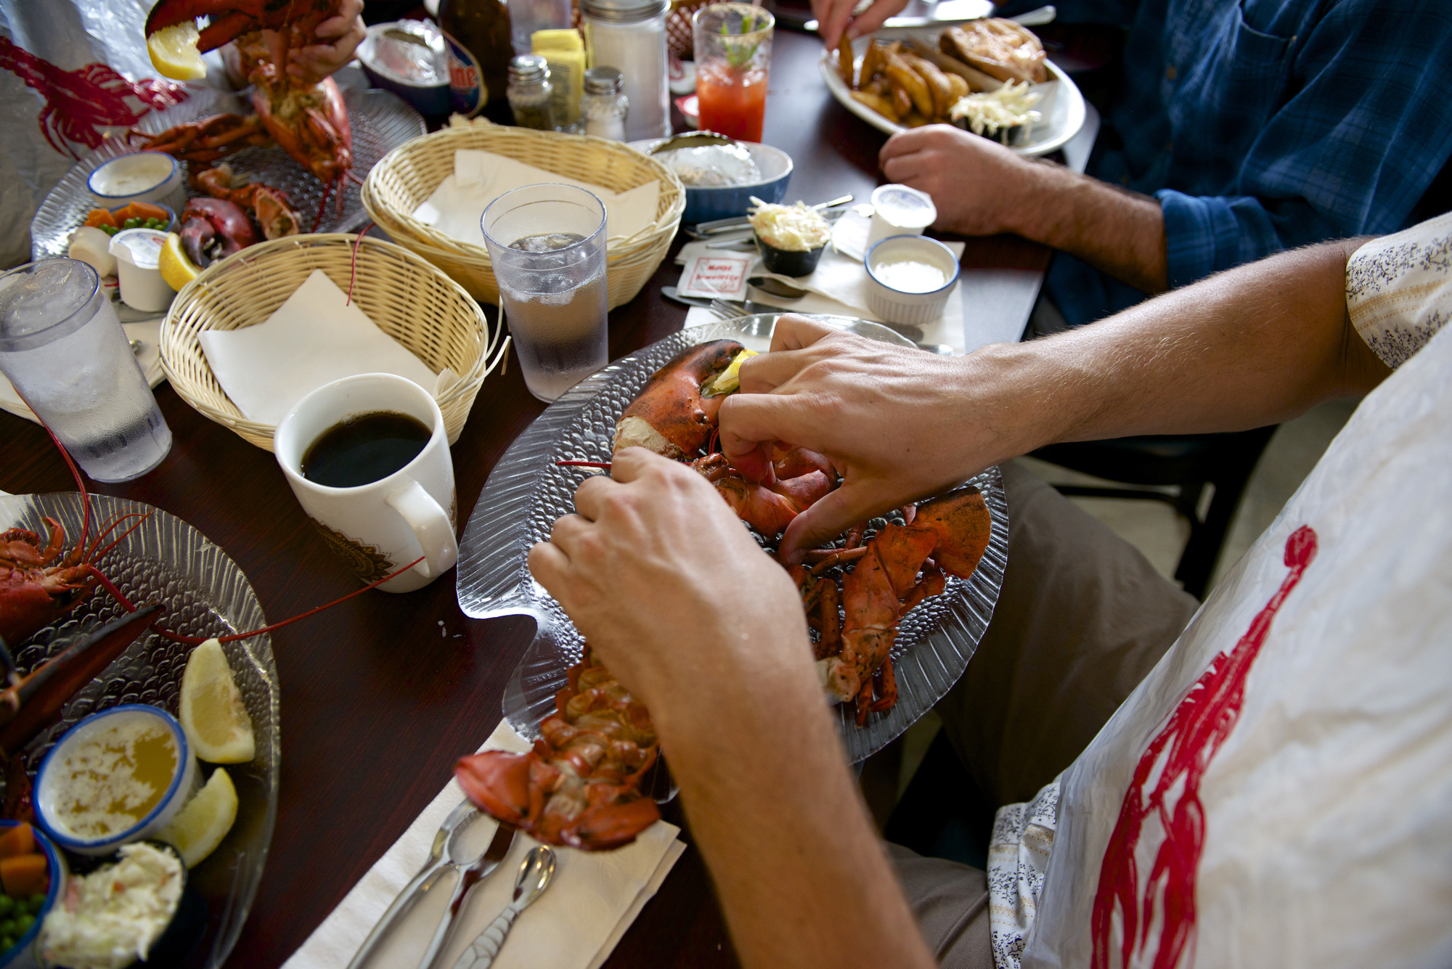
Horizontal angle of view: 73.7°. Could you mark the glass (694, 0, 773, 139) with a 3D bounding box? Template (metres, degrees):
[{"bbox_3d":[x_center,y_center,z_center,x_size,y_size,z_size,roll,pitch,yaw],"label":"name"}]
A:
[{"bbox_3d":[0.006,-0.339,0.841,0.068,0.128,0.068,1,49,0],"label":"glass"}]

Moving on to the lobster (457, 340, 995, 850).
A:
[{"bbox_3d":[0.008,0.034,0.520,0.255,0.088,0.350,15,51,11],"label":"lobster"}]

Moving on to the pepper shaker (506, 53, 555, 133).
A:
[{"bbox_3d":[-0.160,-0.316,0.824,0.041,0.087,0.041,1,50,0],"label":"pepper shaker"}]

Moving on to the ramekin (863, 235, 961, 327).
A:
[{"bbox_3d":[0.142,-0.155,0.742,0.073,0.037,0.073,1,49,0],"label":"ramekin"}]

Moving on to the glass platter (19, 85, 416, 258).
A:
[{"bbox_3d":[-0.406,-0.243,0.814,0.298,0.028,0.365,0,49,-1],"label":"glass platter"}]

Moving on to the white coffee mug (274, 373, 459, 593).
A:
[{"bbox_3d":[-0.188,0.011,0.544,0.108,0.103,0.086,34,56,26],"label":"white coffee mug"}]

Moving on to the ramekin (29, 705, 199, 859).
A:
[{"bbox_3d":[-0.283,0.143,0.459,0.068,0.034,0.068,1,50,-1],"label":"ramekin"}]

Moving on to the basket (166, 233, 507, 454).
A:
[{"bbox_3d":[-0.252,-0.076,0.633,0.230,0.072,0.177,29,55,21],"label":"basket"}]

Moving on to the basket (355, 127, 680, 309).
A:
[{"bbox_3d":[-0.151,-0.199,0.751,0.248,0.072,0.170,12,49,10],"label":"basket"}]

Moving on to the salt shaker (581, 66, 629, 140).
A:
[{"bbox_3d":[-0.099,-0.304,0.815,0.041,0.087,0.041,1,50,0],"label":"salt shaker"}]

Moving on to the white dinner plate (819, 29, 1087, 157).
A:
[{"bbox_3d":[0.219,-0.386,0.954,0.234,0.027,0.290,-18,51,-16],"label":"white dinner plate"}]

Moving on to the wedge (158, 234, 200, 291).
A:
[{"bbox_3d":[-0.407,-0.164,0.728,0.034,0.036,0.065,-25,53,-21],"label":"wedge"}]

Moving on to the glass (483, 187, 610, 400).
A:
[{"bbox_3d":[-0.110,-0.120,0.634,0.073,0.129,0.073,1,50,0],"label":"glass"}]

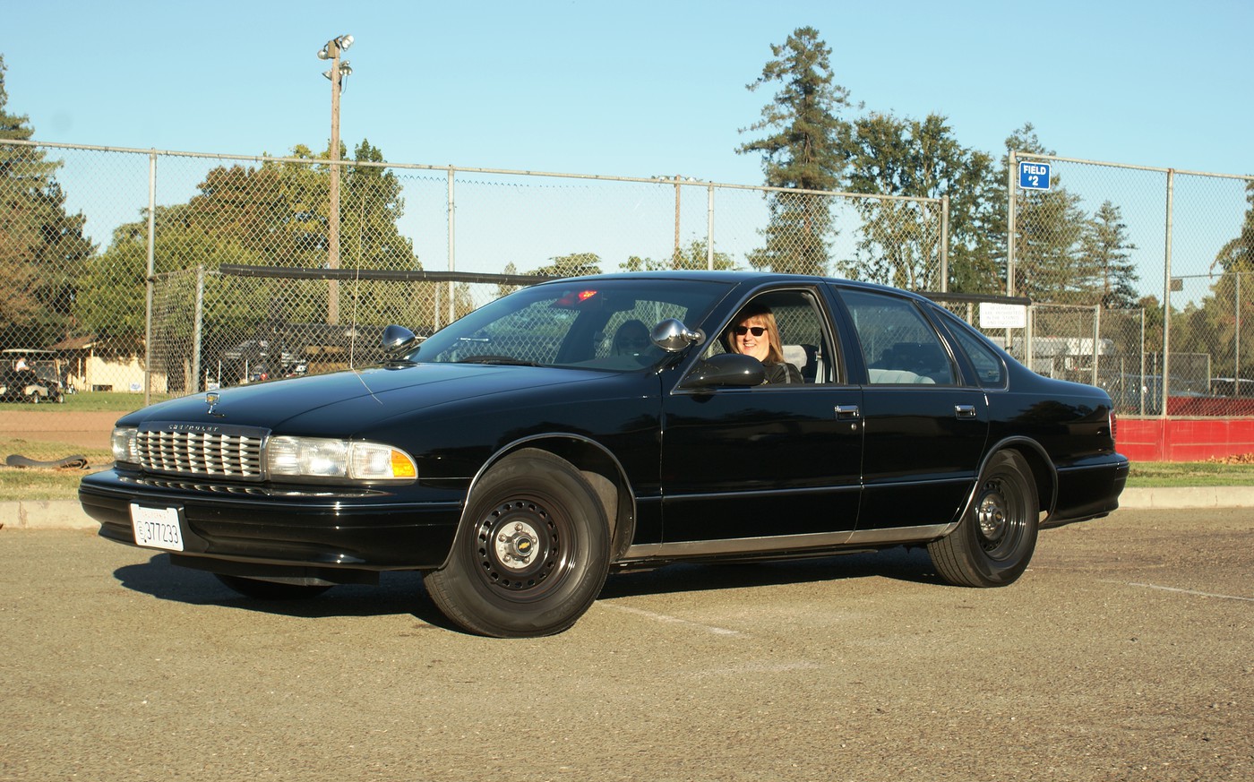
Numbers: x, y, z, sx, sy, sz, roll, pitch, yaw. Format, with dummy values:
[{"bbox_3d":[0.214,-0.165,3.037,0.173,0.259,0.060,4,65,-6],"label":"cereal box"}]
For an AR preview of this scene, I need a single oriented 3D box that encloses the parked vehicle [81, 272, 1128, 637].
[{"bbox_3d":[0.230,0.178,8.280,2.000,1.415,5.430,1,1,44],"label":"parked vehicle"}]

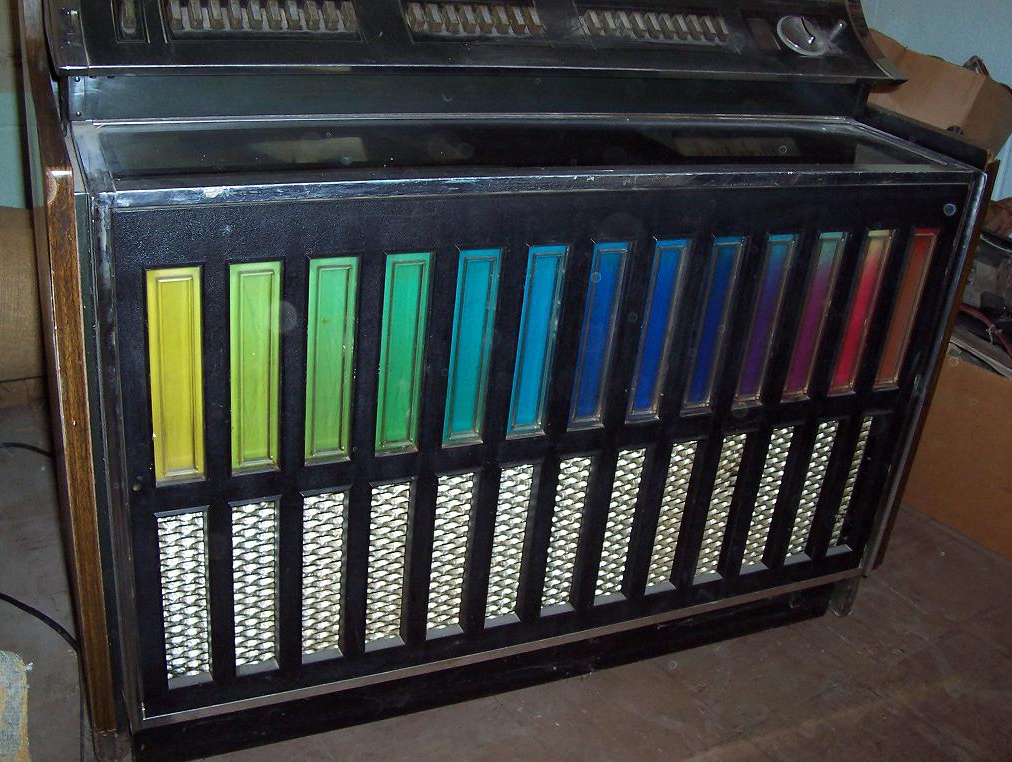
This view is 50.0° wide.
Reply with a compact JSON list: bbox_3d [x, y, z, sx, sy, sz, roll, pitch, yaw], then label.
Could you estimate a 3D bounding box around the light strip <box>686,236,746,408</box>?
[{"bbox_3d":[0.227,-0.060,1.185,0.044,0.206,0.018,-6,27,-24],"label":"light strip"}]

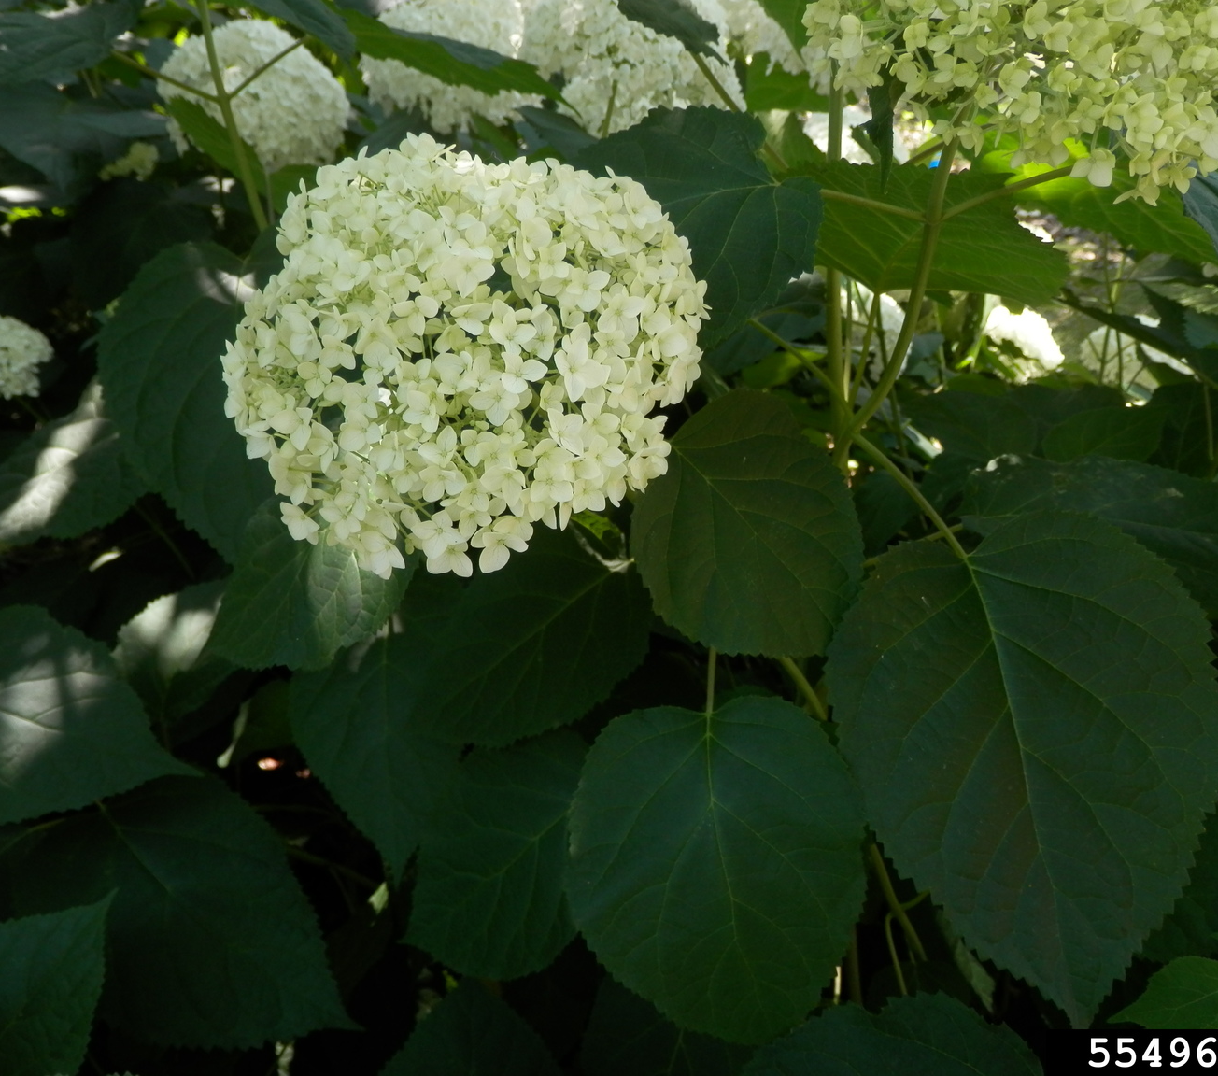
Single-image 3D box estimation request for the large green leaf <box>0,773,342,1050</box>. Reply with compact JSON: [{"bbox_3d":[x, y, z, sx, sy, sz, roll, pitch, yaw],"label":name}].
[{"bbox_3d":[-0.204,0.180,0.600,0.165,0.030,0.115,36,58,23],"label":"large green leaf"}]

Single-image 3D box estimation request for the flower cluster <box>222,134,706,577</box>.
[{"bbox_3d":[-0.061,-0.078,0.530,0.190,0.178,0.165,0,20,0],"label":"flower cluster"}]

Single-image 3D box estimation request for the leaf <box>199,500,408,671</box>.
[{"bbox_3d":[-0.131,0.017,0.540,0.091,0.032,0.098,3,57,-8],"label":"leaf"}]

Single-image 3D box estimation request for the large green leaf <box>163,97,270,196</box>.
[{"bbox_3d":[-0.290,-0.289,0.920,0.075,0.115,0.025,-31,30,55],"label":"large green leaf"}]

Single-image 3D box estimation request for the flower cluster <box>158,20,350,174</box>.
[{"bbox_3d":[-0.342,-0.427,1.200,0.180,0.145,0.165,0,20,0],"label":"flower cluster"}]

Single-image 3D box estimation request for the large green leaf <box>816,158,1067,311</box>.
[{"bbox_3d":[0.166,-0.154,0.630,0.130,0.125,0.035,1,64,-3],"label":"large green leaf"}]

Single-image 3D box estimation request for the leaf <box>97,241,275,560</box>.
[{"bbox_3d":[-0.180,-0.066,0.620,0.145,0.040,0.165,-6,65,7],"label":"leaf"}]

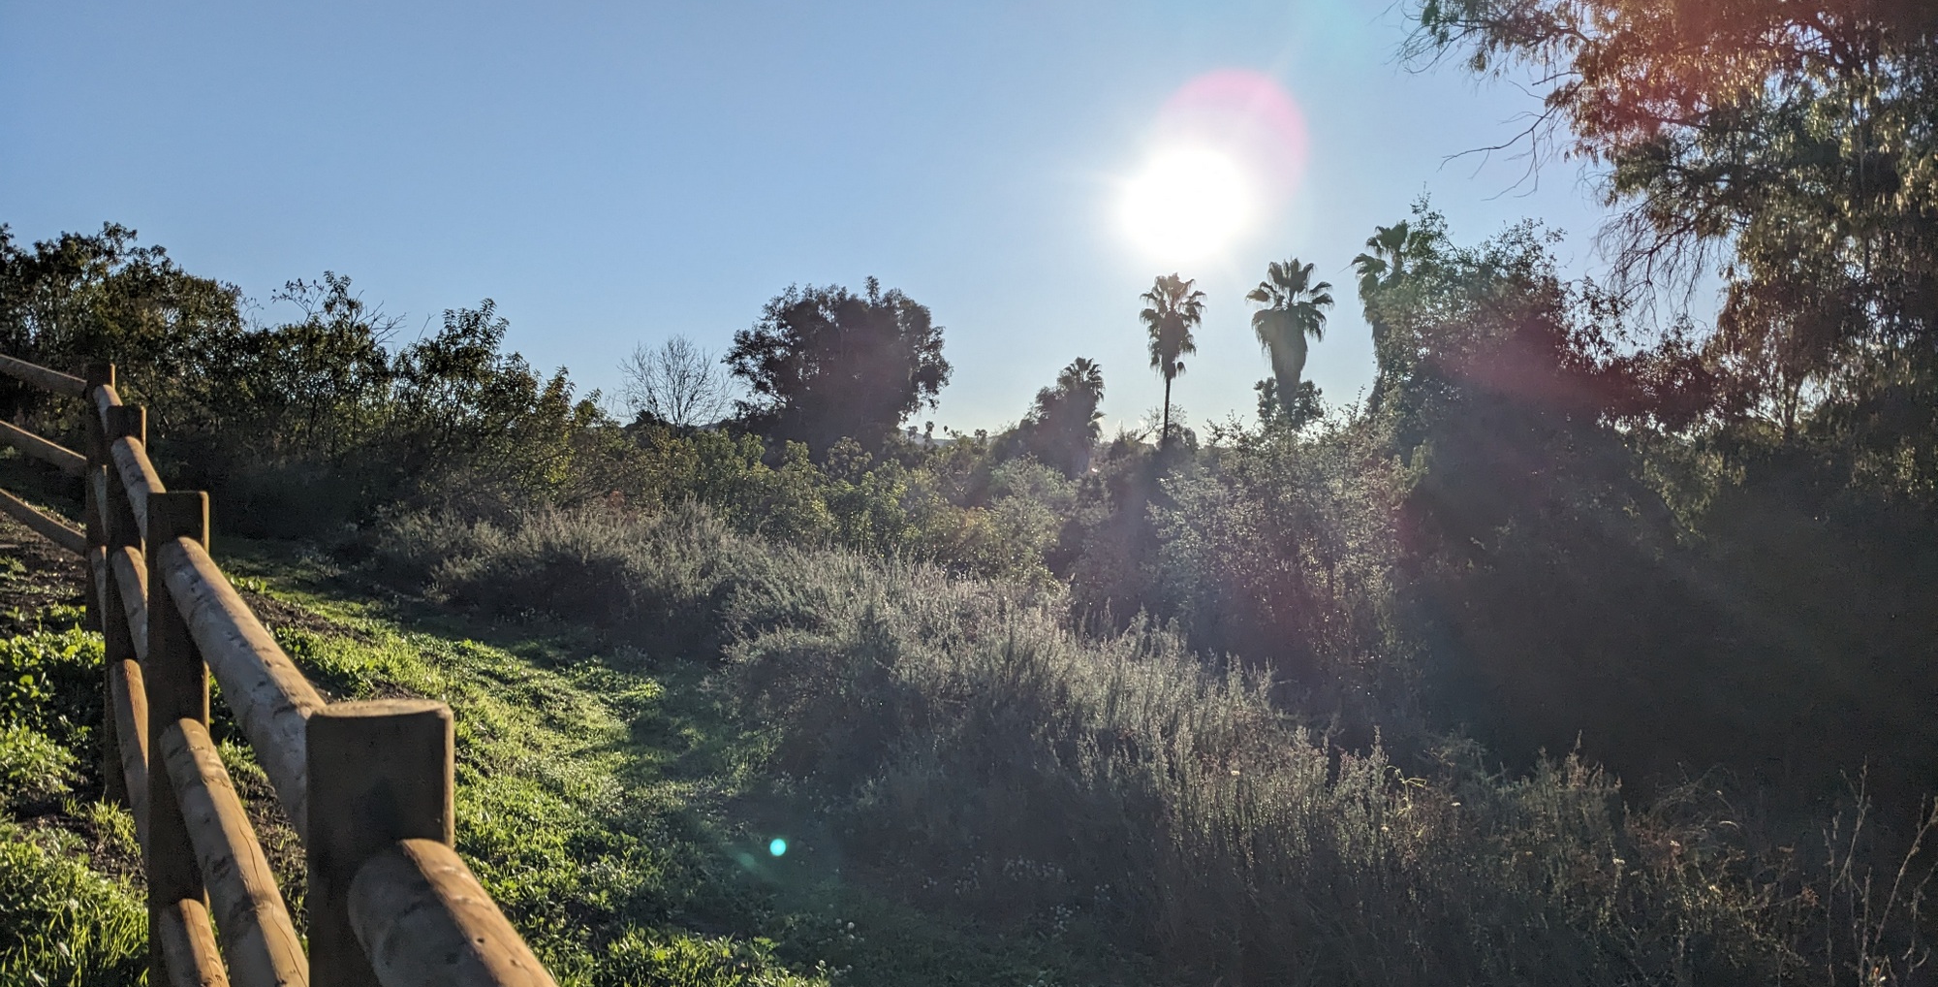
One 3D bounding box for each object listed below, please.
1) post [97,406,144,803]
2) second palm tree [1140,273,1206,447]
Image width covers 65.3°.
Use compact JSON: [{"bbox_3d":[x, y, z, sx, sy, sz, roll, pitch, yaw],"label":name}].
[{"bbox_3d":[-2.904,0.383,5.200,0.108,1.380,0.108,0,2,-24],"label":"post"},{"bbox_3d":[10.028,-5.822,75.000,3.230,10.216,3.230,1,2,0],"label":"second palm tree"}]

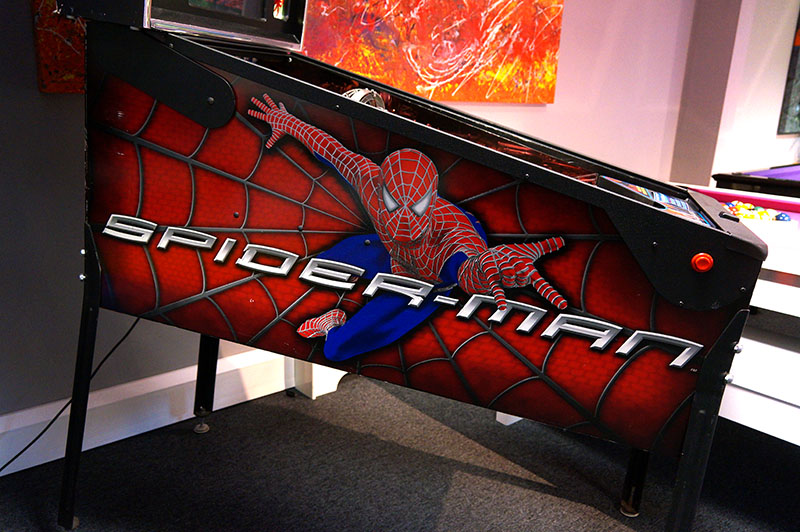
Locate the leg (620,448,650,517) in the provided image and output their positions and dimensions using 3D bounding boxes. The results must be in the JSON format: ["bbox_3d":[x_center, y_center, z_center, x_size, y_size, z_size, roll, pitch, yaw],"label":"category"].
[{"bbox_3d":[0.663,0.336,1.624,0.062,0.720,0.062,9,16,15],"label":"leg"}]

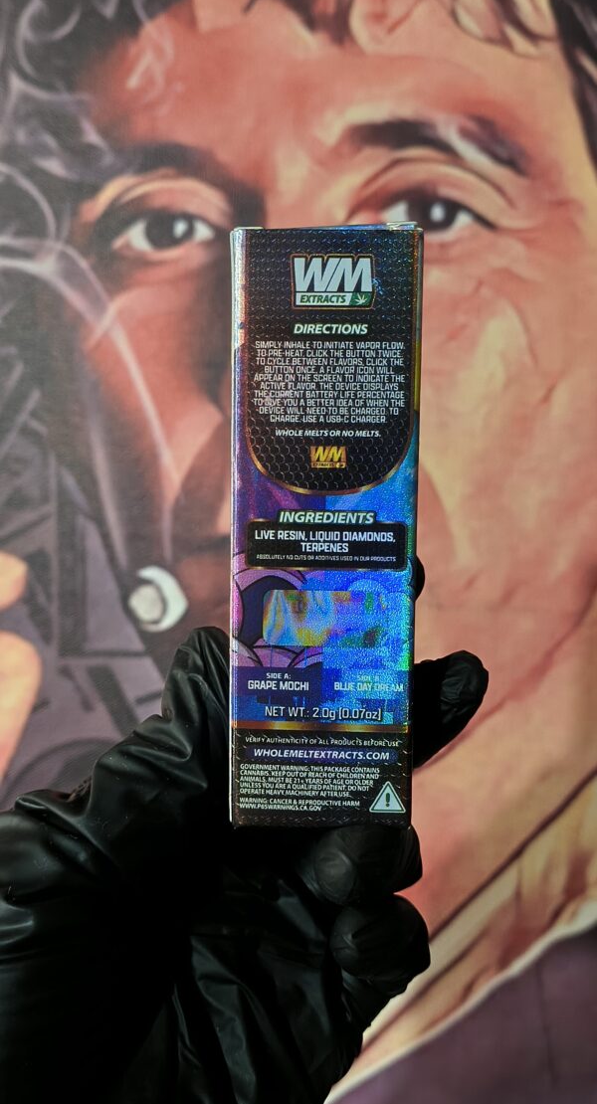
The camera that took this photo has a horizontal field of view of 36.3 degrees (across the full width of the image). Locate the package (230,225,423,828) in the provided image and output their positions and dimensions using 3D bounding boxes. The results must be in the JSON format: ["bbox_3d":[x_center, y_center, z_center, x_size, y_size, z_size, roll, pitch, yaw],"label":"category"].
[{"bbox_3d":[0.006,-0.004,0.190,0.036,0.117,0.022,1,5,3],"label":"package"}]

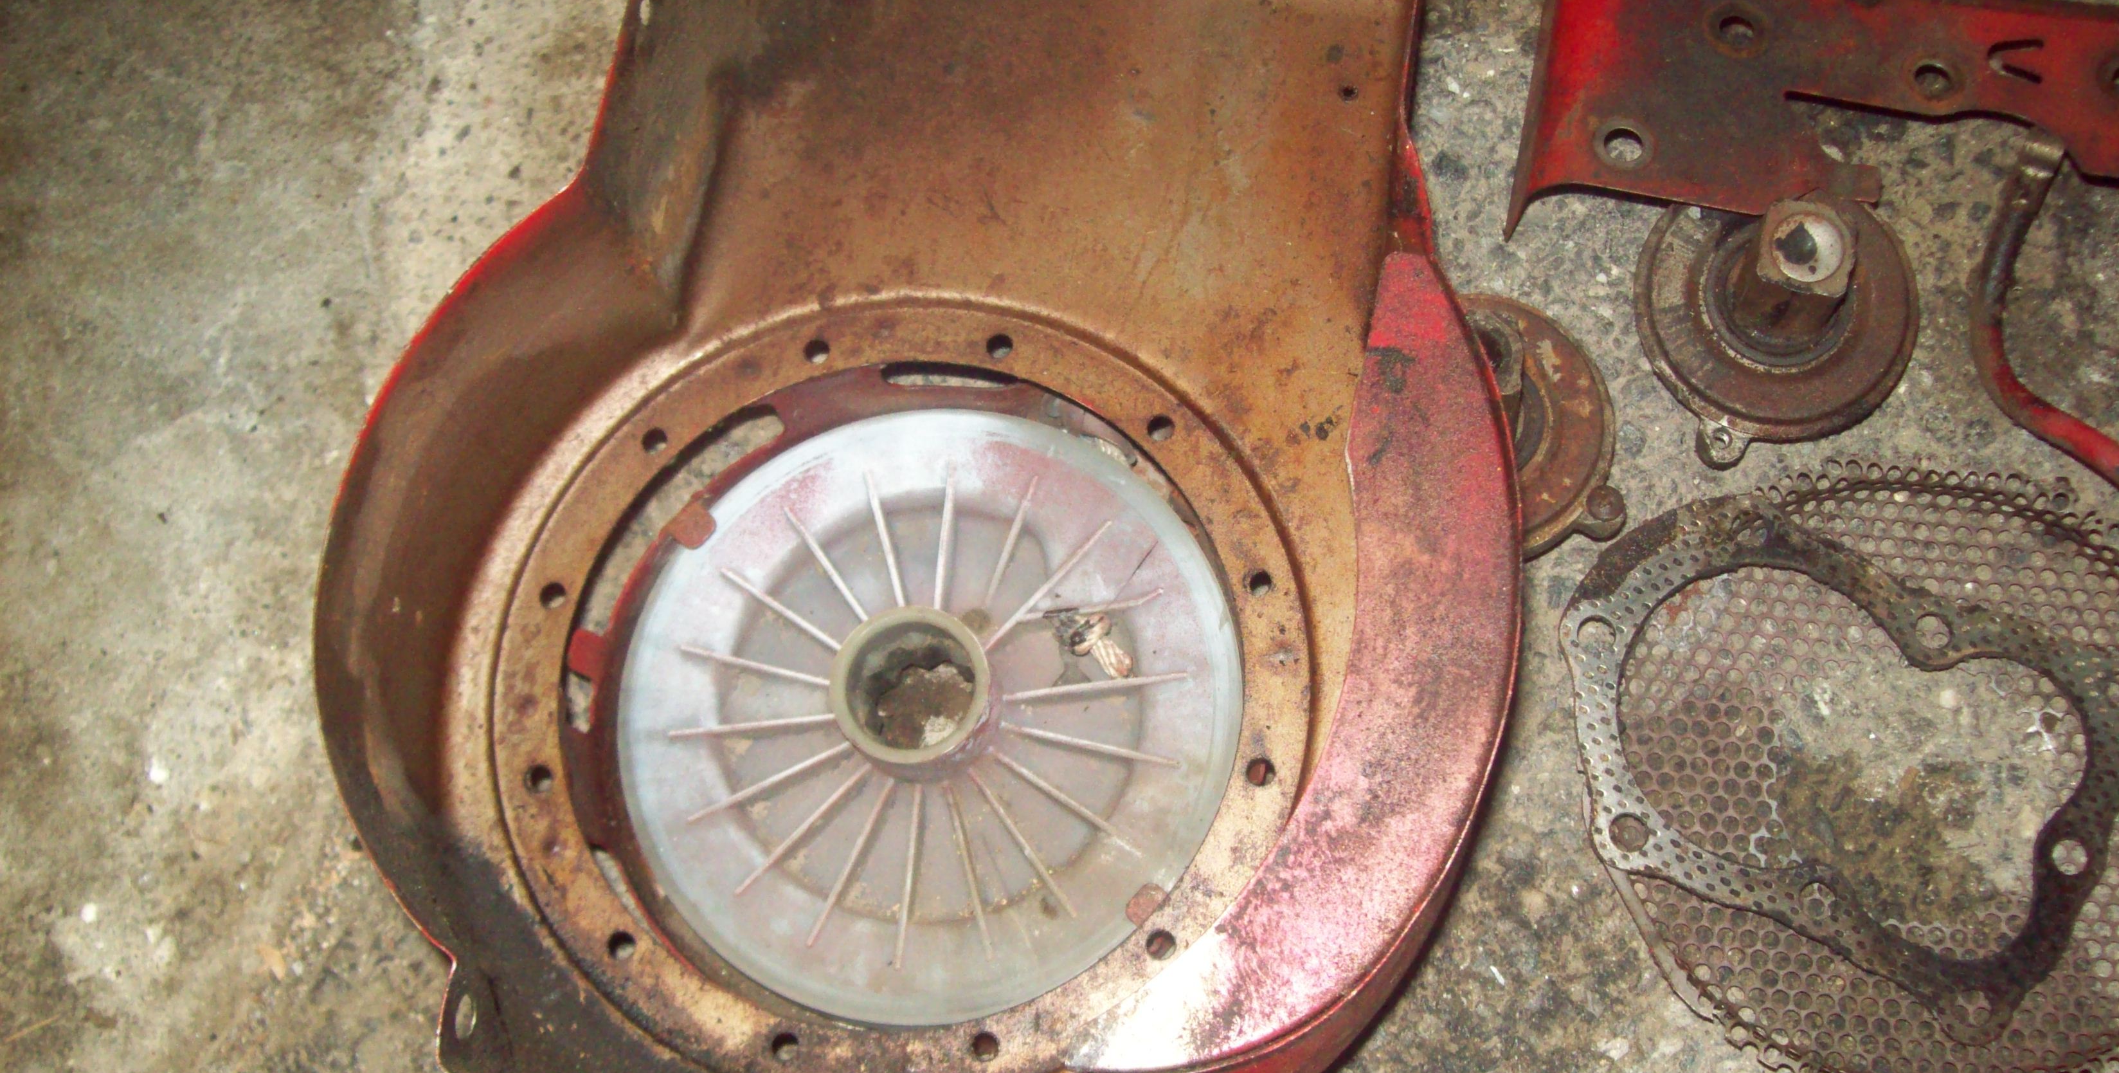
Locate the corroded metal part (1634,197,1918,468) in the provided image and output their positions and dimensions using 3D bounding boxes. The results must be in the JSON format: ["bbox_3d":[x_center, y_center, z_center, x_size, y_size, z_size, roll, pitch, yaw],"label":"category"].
[{"bbox_3d":[0.163,-0.057,0.494,0.066,0.054,0.078,22,82,13],"label":"corroded metal part"}]

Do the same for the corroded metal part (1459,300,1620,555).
[{"bbox_3d":[0.093,-0.030,0.492,0.078,0.054,0.066,34,80,13],"label":"corroded metal part"}]

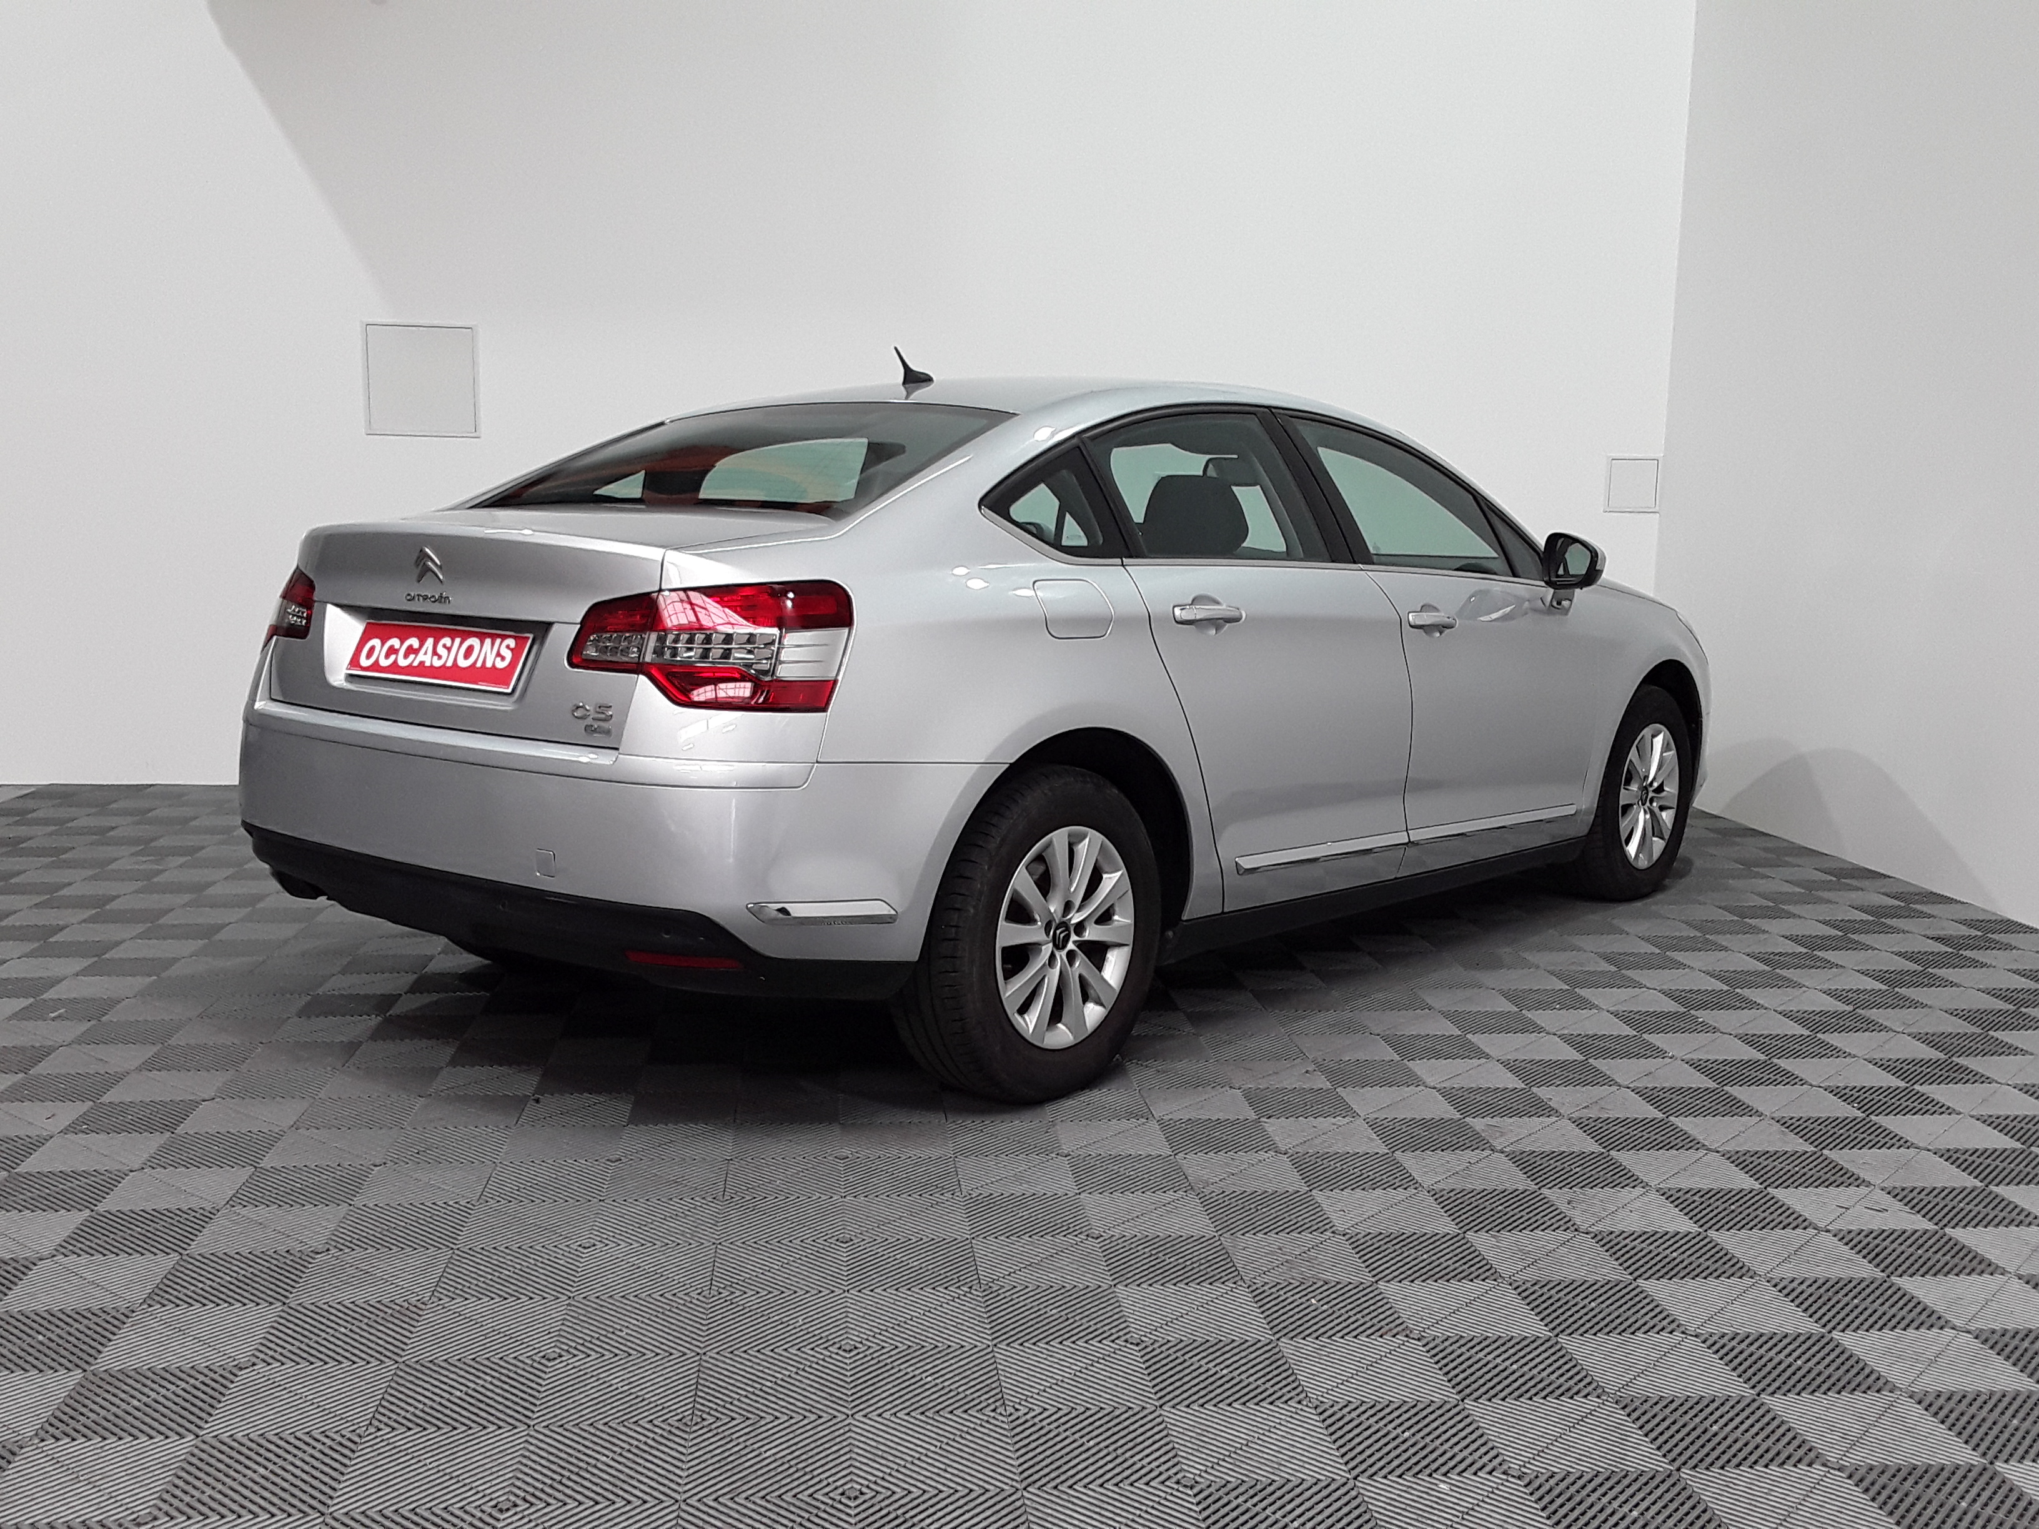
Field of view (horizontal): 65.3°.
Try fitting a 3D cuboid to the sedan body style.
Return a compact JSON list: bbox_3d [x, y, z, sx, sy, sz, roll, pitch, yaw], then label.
[{"bbox_3d":[0.370,-0.280,4.570,1.900,1.460,4.720,8,10,40],"label":"sedan body style"}]

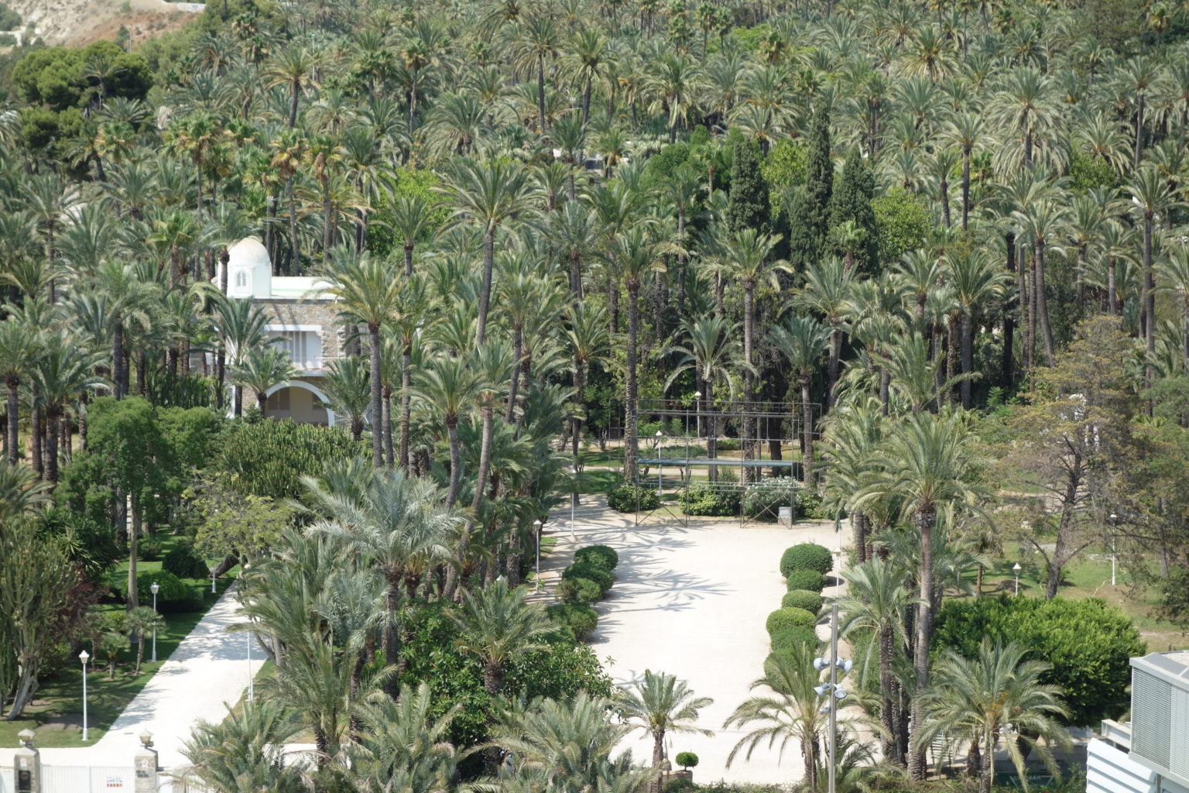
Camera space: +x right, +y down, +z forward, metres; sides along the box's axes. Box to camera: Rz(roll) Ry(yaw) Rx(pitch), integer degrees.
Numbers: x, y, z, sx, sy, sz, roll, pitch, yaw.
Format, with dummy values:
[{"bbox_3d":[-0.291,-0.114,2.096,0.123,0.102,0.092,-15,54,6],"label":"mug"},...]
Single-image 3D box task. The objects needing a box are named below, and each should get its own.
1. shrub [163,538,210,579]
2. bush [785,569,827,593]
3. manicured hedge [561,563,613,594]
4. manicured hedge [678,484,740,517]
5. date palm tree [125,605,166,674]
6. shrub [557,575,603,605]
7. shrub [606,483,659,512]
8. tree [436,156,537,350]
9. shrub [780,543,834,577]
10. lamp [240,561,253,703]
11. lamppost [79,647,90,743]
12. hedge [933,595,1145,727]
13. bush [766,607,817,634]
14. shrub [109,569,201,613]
[{"bbox_3d":[-21.096,8.309,170.846,2.450,1.950,2.400,0,9,0],"label":"shrub"},{"bbox_3d":[10.302,9.040,160.637,2.033,1.238,2.033,0,9,0],"label":"bush"},{"bbox_3d":[-0.339,8.882,160.642,2.530,1.549,2.530,0,9,0],"label":"manicured hedge"},{"bbox_3d":[6.448,6.048,186.381,3.350,1.500,2.200,0,9,0],"label":"manicured hedge"},{"bbox_3d":[-19.701,10.685,144.867,1.793,3.090,1.793,0,9,0],"label":"date palm tree"},{"bbox_3d":[-0.763,9.696,164.401,2.200,1.250,2.100,0,9,0],"label":"shrub"},{"bbox_3d":[2.162,5.522,180.885,2.849,1.637,2.849,0,9,0],"label":"shrub"},{"bbox_3d":[-6.630,-4.610,204.220,6.250,19.750,6.250,0,9,0],"label":"tree"},{"bbox_3d":[11.003,8.473,171.080,2.750,1.760,2.600,0,8,0],"label":"shrub"},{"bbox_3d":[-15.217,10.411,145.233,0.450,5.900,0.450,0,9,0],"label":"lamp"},{"bbox_3d":[-21.209,12.410,137.136,0.450,3.870,0.450,0,8,0],"label":"lamppost"},{"bbox_3d":[18.778,11.275,139.526,8.600,5.000,6.200,0,9,0],"label":"hedge"},{"bbox_3d":[9.355,10.774,156.881,2.400,1.500,2.300,0,9,0],"label":"bush"},{"bbox_3d":[-21.822,9.580,164.068,4.400,1.930,4.000,0,8,0],"label":"shrub"}]

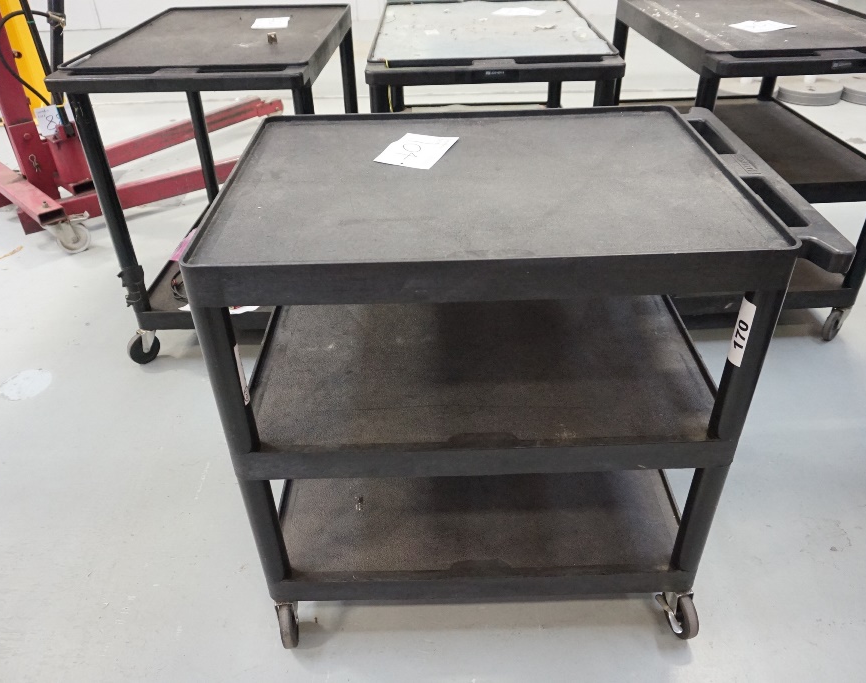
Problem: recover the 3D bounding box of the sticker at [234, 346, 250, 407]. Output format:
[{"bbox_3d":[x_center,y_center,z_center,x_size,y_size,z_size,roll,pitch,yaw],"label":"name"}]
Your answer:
[{"bbox_3d":[-0.284,0.048,1.028,0.007,0.108,0.027,-2,36,0],"label":"sticker"}]

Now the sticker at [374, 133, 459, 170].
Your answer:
[{"bbox_3d":[-0.027,-0.348,1.234,0.104,0.004,0.154,11,38,17],"label":"sticker"}]

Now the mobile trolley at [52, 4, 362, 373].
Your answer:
[{"bbox_3d":[-0.582,-0.516,2.211,0.622,0.895,0.870,0,36,3],"label":"mobile trolley"}]

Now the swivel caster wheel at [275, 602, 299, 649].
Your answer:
[{"bbox_3d":[-0.284,0.553,1.380,0.043,0.124,0.110,-2,36,0],"label":"swivel caster wheel"}]

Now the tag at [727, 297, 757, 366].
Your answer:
[{"bbox_3d":[0.443,-0.012,0.987,0.007,0.108,0.027,-12,37,-14],"label":"tag"}]

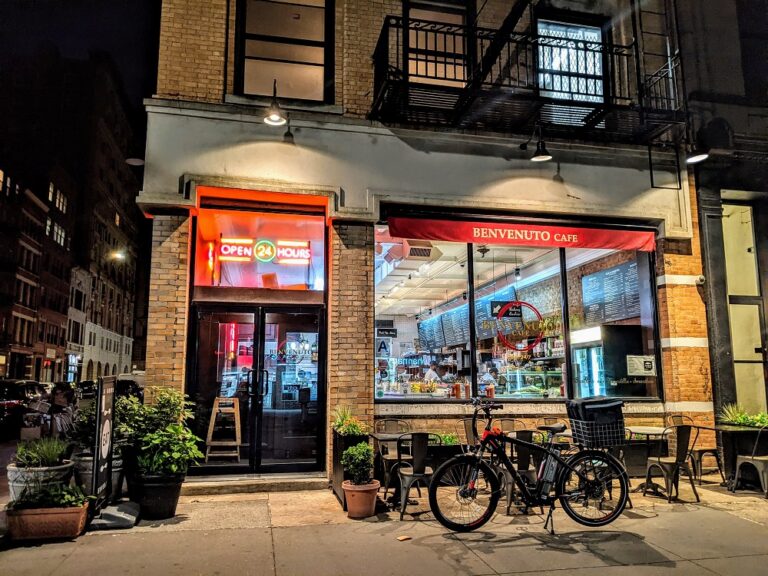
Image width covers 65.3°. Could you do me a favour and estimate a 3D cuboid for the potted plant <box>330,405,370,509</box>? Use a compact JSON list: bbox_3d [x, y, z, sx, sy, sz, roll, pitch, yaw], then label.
[{"bbox_3d":[-0.376,1.892,6.853,0.330,1.040,1.030,2,-9,-12],"label":"potted plant"}]

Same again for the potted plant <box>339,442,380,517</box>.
[{"bbox_3d":[-0.242,1.949,6.180,0.400,0.740,0.400,0,-9,0],"label":"potted plant"}]

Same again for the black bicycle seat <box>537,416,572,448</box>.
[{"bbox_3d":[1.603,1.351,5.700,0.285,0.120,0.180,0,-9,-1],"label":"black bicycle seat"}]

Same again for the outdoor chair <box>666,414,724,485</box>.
[{"bbox_3d":[4.168,2.166,8.045,0.490,0.850,0.440,3,-9,-17],"label":"outdoor chair"}]

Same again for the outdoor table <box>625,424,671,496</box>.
[{"bbox_3d":[3.268,2.130,7.408,0.620,0.740,0.620,2,-9,-12],"label":"outdoor table"}]

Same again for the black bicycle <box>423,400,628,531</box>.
[{"bbox_3d":[1.371,1.657,5.644,1.921,1.205,0.608,1,-9,-6],"label":"black bicycle"}]

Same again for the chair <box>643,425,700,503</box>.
[{"bbox_3d":[3.319,2.014,6.941,0.451,0.848,0.490,2,-9,-14],"label":"chair"}]

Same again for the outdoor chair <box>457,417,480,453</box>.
[{"bbox_3d":[1.171,2.063,7.362,0.440,0.850,0.490,2,-9,-12],"label":"outdoor chair"}]

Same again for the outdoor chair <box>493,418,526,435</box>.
[{"bbox_3d":[1.635,2.083,7.493,0.440,0.850,0.490,1,-9,-9],"label":"outdoor chair"}]

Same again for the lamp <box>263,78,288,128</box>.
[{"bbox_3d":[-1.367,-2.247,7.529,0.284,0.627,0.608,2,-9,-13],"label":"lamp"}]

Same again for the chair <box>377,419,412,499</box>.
[{"bbox_3d":[0.158,2.036,7.188,0.440,0.850,0.490,2,-9,-14],"label":"chair"}]

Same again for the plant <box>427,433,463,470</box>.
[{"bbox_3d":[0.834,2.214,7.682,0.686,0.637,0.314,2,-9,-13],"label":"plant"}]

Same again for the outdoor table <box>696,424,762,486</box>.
[{"bbox_3d":[4.438,2.170,7.671,0.630,0.740,0.640,2,-9,-12],"label":"outdoor table"}]

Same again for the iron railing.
[{"bbox_3d":[2.044,-2.862,8.405,4.332,0.951,0.951,2,-9,-13],"label":"iron railing"}]

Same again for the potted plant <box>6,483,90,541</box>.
[{"bbox_3d":[-3.009,1.993,5.410,0.647,0.451,0.333,2,-9,-13],"label":"potted plant"}]

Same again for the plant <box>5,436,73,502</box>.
[{"bbox_3d":[-3.372,1.878,5.923,0.617,0.813,0.617,2,-9,-13],"label":"plant"}]

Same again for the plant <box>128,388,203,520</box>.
[{"bbox_3d":[-2.276,1.688,6.214,0.755,1.284,0.735,2,-9,-13],"label":"plant"}]

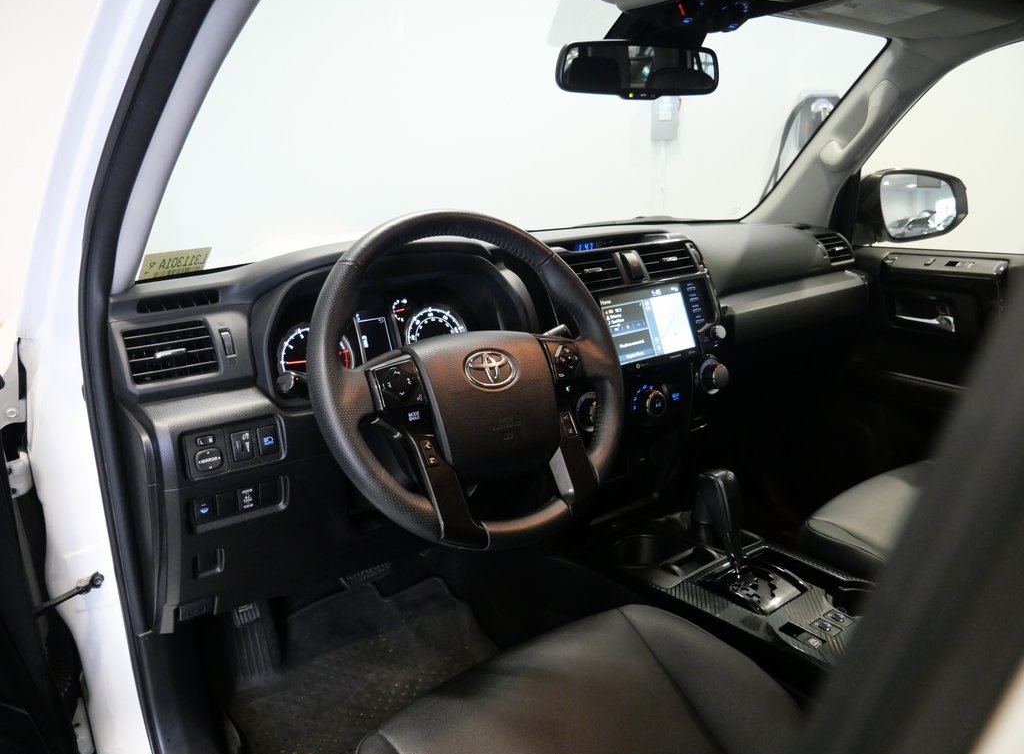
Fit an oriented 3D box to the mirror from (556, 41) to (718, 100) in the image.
[{"bbox_3d":[0.174,-0.439,1.020,0.255,0.075,0.045,-8,14,-19],"label":"mirror"}]

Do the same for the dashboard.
[{"bbox_3d":[0.087,-0.072,1.285,1.460,0.460,0.490,-13,19,-31],"label":"dashboard"}]

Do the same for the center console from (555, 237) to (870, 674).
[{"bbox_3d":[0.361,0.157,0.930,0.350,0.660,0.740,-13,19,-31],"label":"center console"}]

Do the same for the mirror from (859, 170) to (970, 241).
[{"bbox_3d":[0.938,-0.407,1.696,0.245,0.180,0.140,-7,16,-14],"label":"mirror"}]

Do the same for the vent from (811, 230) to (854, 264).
[{"bbox_3d":[0.679,-0.270,1.518,0.100,0.073,0.042,-13,-6,-31],"label":"vent"}]

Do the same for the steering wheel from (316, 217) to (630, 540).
[{"bbox_3d":[-0.045,0.001,0.816,0.385,0.385,0.100,-9,-9,-31],"label":"steering wheel"}]

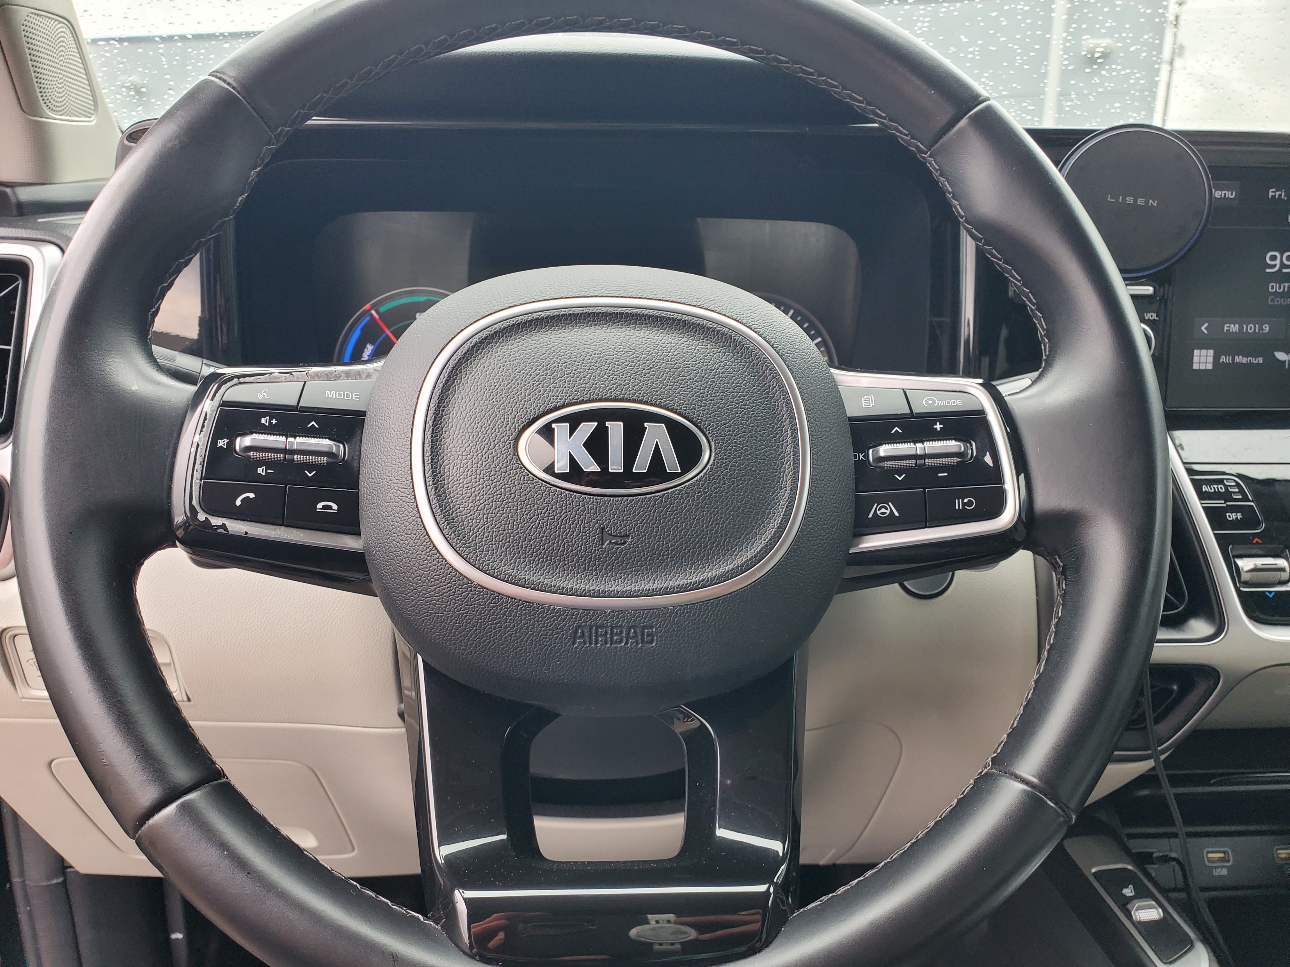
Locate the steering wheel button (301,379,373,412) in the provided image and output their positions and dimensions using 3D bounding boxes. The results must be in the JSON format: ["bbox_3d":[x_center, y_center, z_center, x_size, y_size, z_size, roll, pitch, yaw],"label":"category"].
[{"bbox_3d":[-0.102,-0.029,0.320,0.025,0.010,0.005,3,-22,-4],"label":"steering wheel button"}]

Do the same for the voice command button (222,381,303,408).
[{"bbox_3d":[-0.125,-0.029,0.319,0.026,0.009,0.005,3,-22,-4],"label":"voice command button"}]

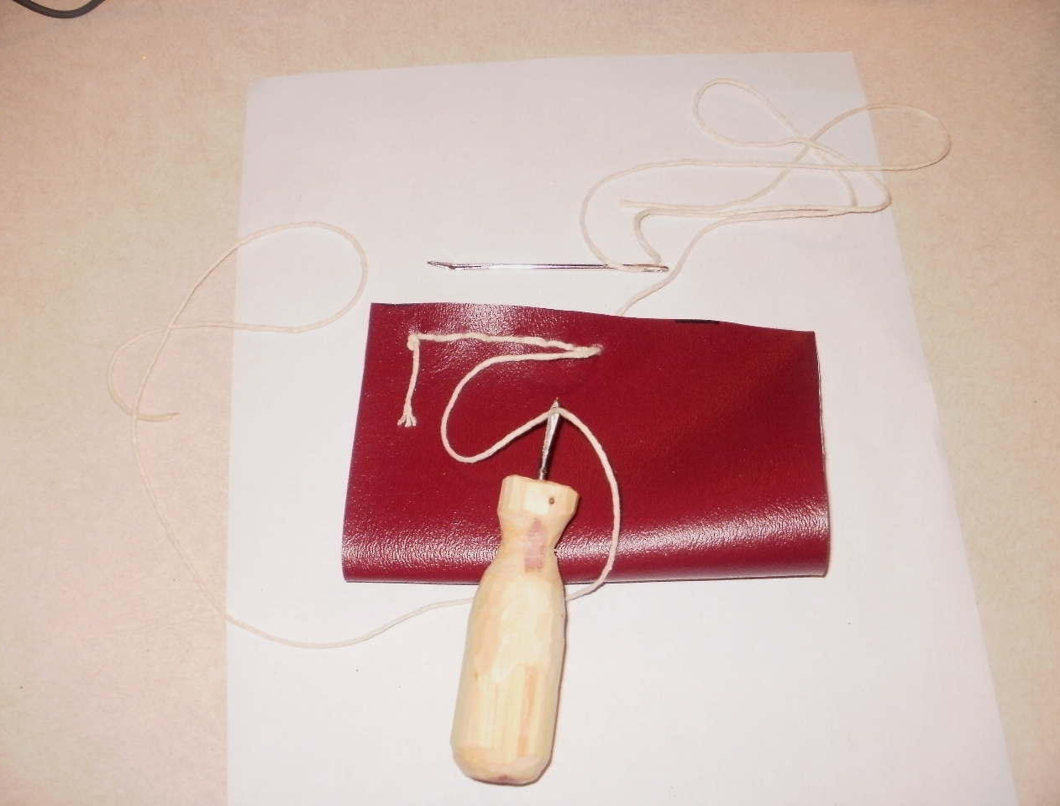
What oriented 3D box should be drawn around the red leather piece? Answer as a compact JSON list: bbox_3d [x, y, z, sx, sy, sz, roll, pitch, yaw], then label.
[{"bbox_3d":[0.018,0.012,0.325,0.135,0.011,0.085,2,68,0],"label":"red leather piece"}]

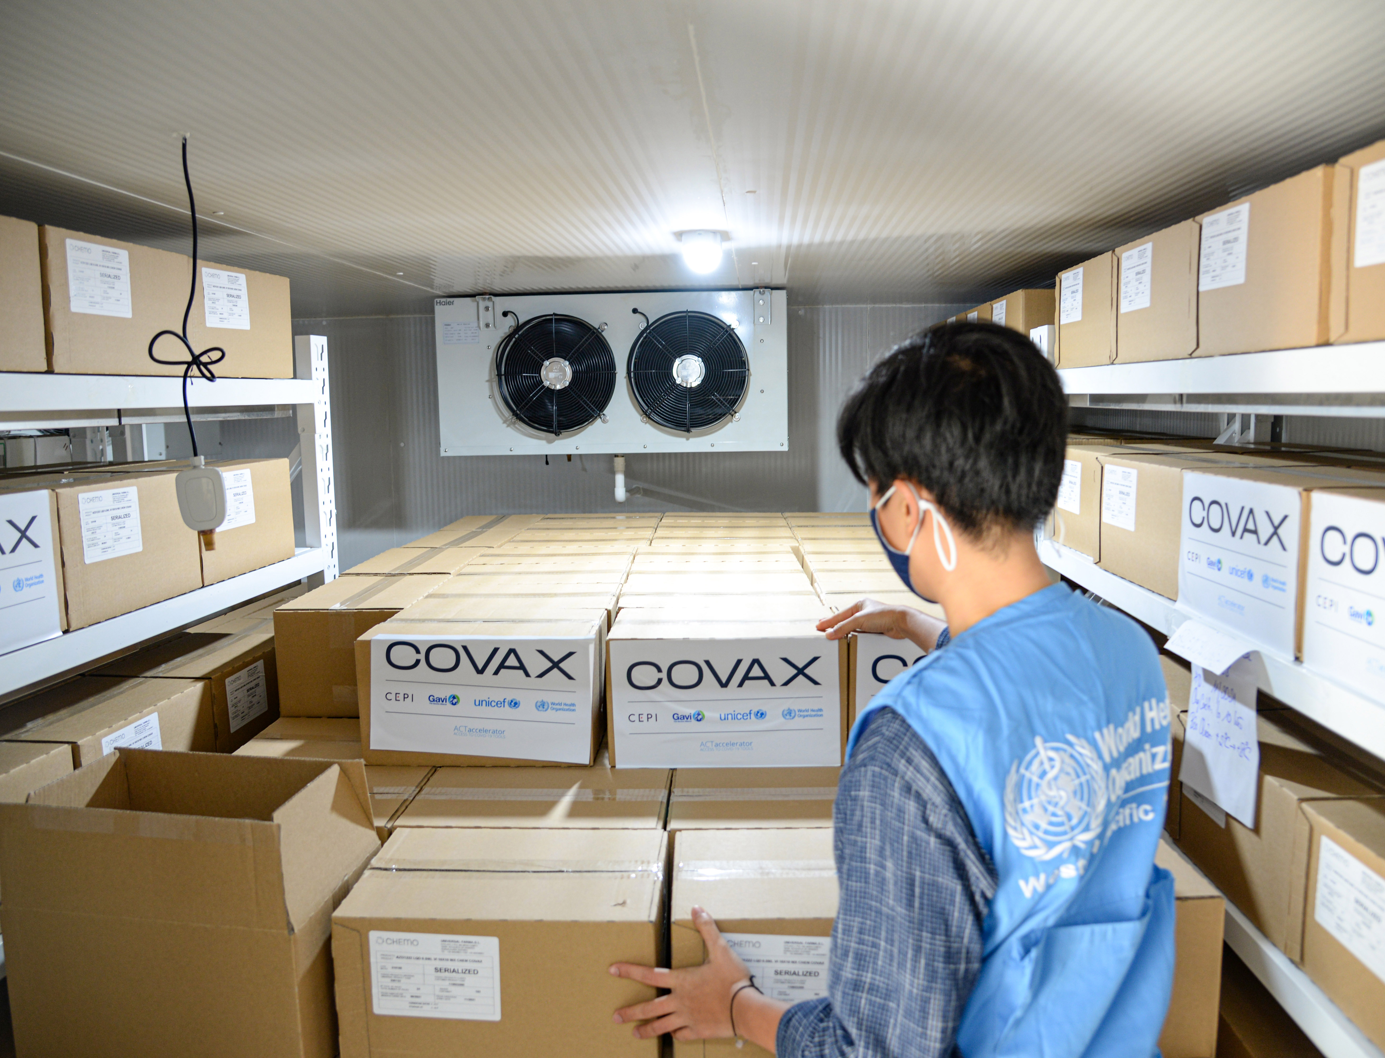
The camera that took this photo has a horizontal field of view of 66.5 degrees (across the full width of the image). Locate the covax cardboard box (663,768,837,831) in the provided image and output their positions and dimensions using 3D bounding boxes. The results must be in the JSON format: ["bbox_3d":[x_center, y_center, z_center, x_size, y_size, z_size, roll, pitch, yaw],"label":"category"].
[{"bbox_3d":[0.158,0.495,1.563,0.370,0.207,0.247,0,7,1],"label":"covax cardboard box"}]

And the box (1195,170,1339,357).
[{"bbox_3d":[0.877,-0.346,1.426,0.247,0.207,0.370,0,7,4],"label":"box"}]

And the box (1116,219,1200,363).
[{"bbox_3d":[0.916,-0.398,1.817,0.254,0.211,0.383,0,7,4],"label":"box"}]

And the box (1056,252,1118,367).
[{"bbox_3d":[0.937,-0.444,2.186,0.254,0.211,0.383,0,7,3],"label":"box"}]

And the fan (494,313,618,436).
[{"bbox_3d":[-0.443,-0.511,3.479,0.401,0.391,0.100,0,7,4],"label":"fan"}]

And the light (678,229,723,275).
[{"bbox_3d":[0.020,-0.591,2.266,0.108,0.088,0.108,0,7,4],"label":"light"}]

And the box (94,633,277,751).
[{"bbox_3d":[-1.013,0.362,2.182,0.254,0.211,0.383,0,7,3],"label":"box"}]

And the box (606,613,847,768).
[{"bbox_3d":[0.057,0.259,1.781,0.370,0.207,0.247,0,7,1],"label":"box"}]

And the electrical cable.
[{"bbox_3d":[-0.696,-0.312,1.440,0.108,0.427,0.050,0,7,4],"label":"electrical cable"}]

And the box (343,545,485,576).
[{"bbox_3d":[-0.657,0.183,2.609,0.254,0.211,0.383,0,7,4],"label":"box"}]

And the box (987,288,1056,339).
[{"bbox_3d":[0.969,-0.523,2.857,0.247,0.207,0.370,0,7,4],"label":"box"}]

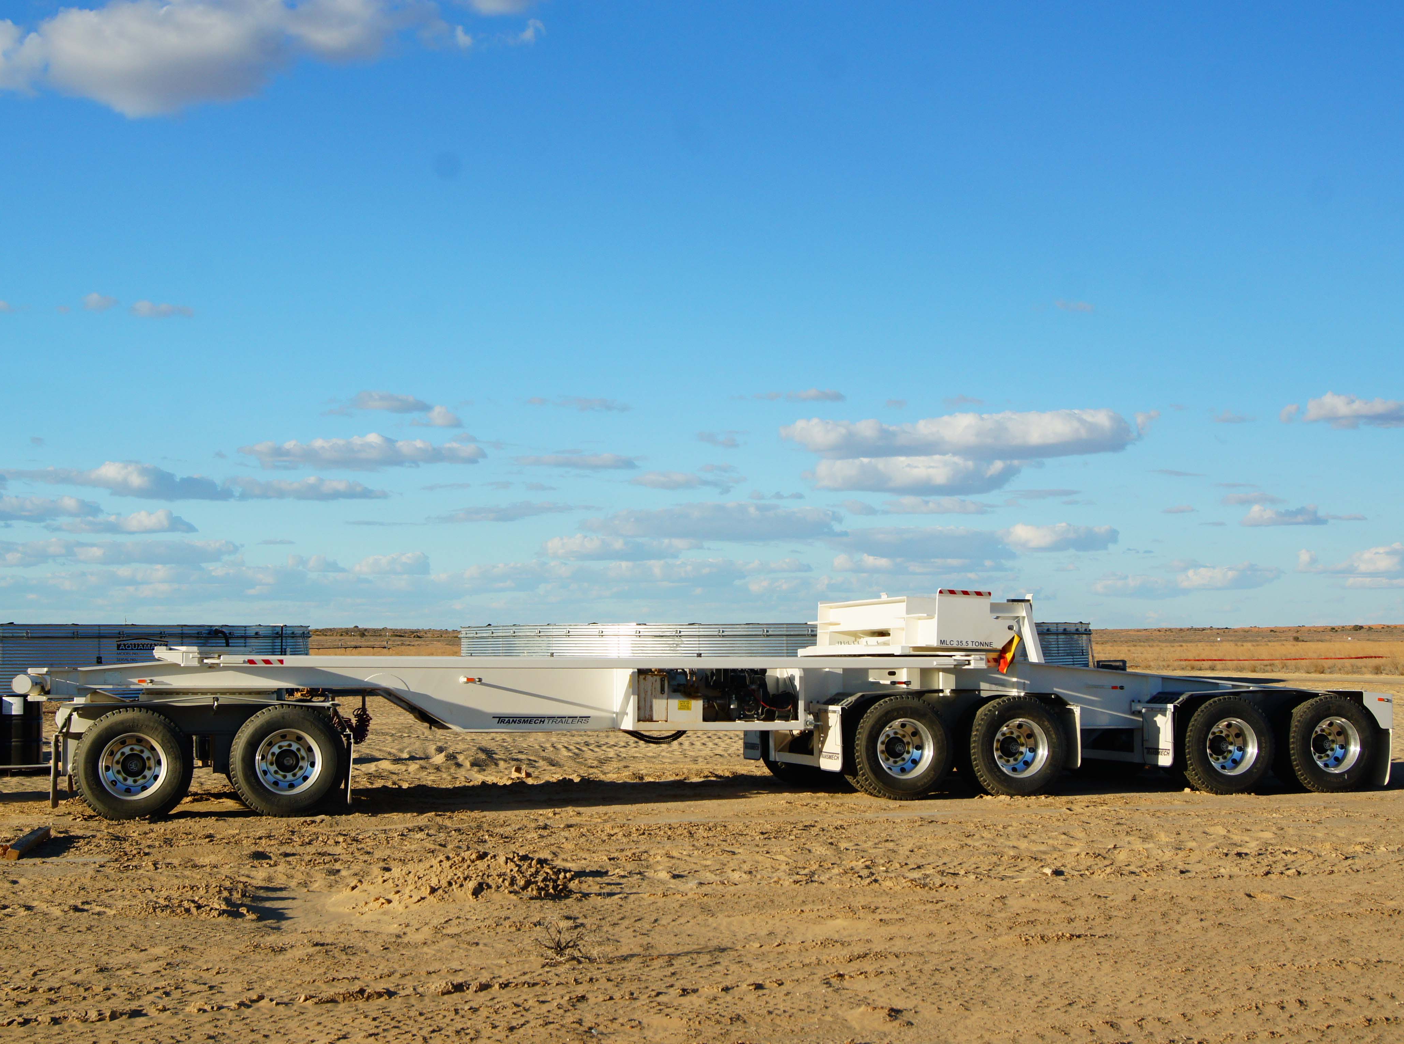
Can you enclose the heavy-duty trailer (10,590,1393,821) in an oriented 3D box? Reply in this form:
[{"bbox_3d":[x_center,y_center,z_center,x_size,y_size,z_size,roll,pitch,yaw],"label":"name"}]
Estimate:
[{"bbox_3d":[0.240,1.805,20.750,14.000,2.120,3.200,1,-3,-16],"label":"heavy-duty trailer"}]

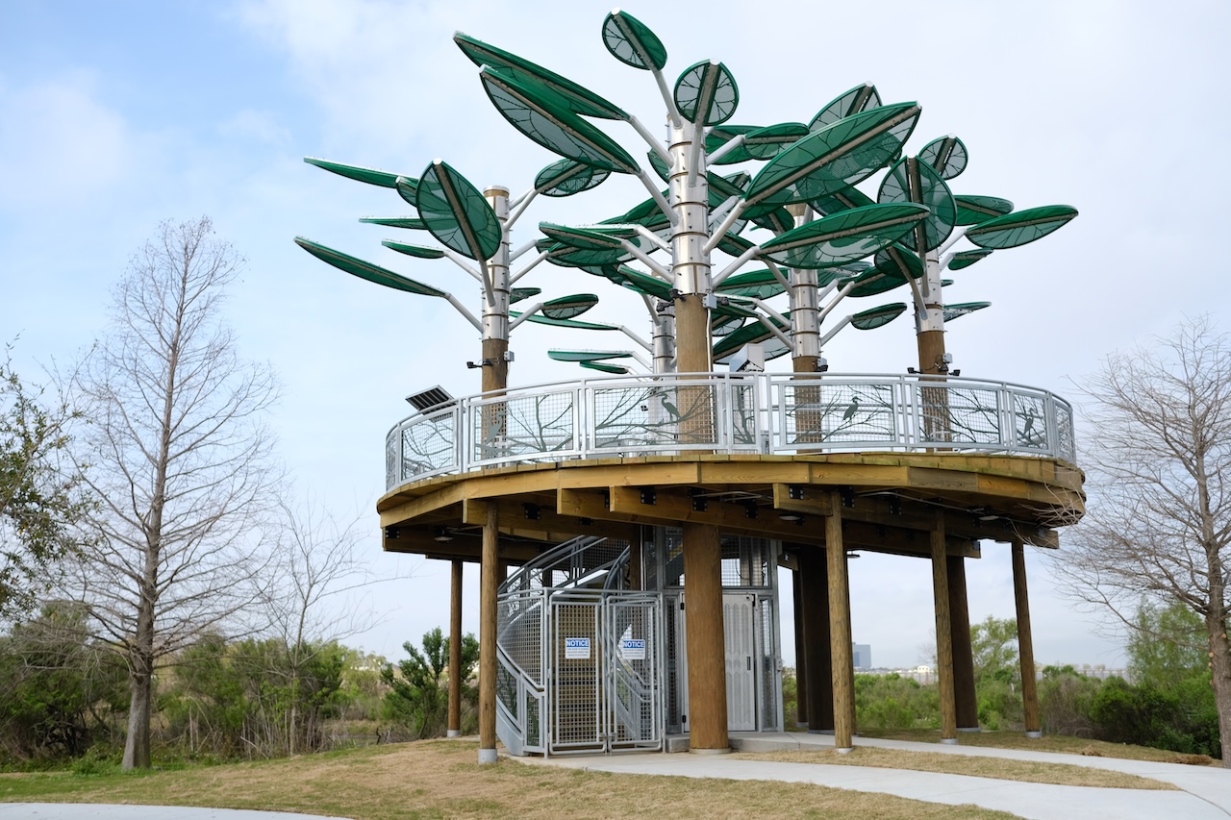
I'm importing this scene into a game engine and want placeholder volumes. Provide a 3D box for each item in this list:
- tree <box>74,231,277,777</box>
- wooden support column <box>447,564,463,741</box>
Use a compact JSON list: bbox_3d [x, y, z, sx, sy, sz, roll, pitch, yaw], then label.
[{"bbox_3d":[-8.943,1.389,23.773,4.300,11.058,4.200,-1,-12,0],"label":"tree"},{"bbox_3d":[-2.831,4.142,21.111,0.235,3.079,0.235,1,-12,-8],"label":"wooden support column"}]

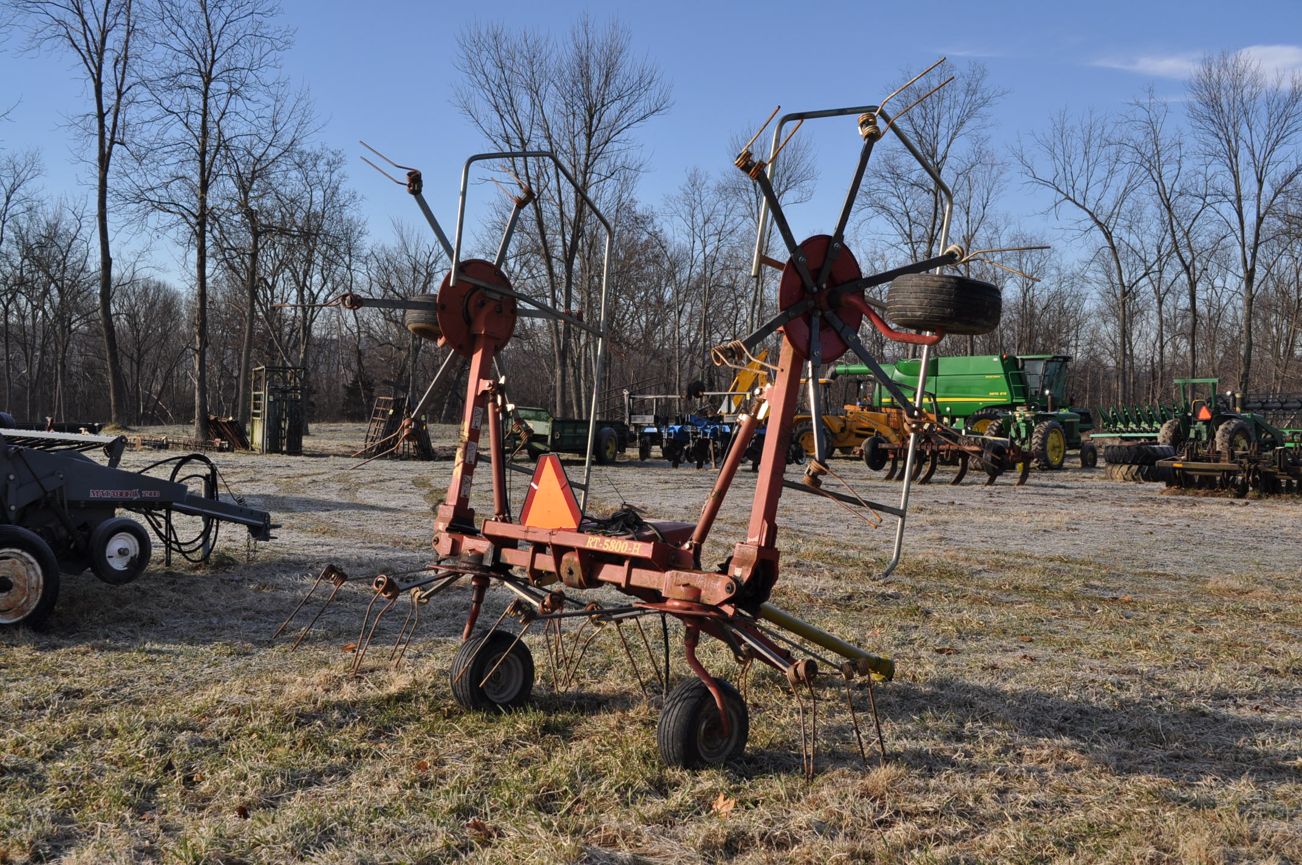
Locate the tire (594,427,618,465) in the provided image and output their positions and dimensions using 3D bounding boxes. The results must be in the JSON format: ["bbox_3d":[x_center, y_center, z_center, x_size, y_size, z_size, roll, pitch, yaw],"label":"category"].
[{"bbox_3d":[-1.067,0.335,37.000,0.240,0.900,0.900,2,1,26],"label":"tire"}]

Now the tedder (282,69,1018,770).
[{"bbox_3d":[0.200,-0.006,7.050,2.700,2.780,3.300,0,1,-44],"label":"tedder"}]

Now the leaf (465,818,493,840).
[{"bbox_3d":[-0.594,1.367,5.242,0.092,0.075,0.065,1,1,-6],"label":"leaf"}]

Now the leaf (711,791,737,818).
[{"bbox_3d":[0.270,1.373,5.595,0.088,0.085,0.060,1,1,3],"label":"leaf"}]

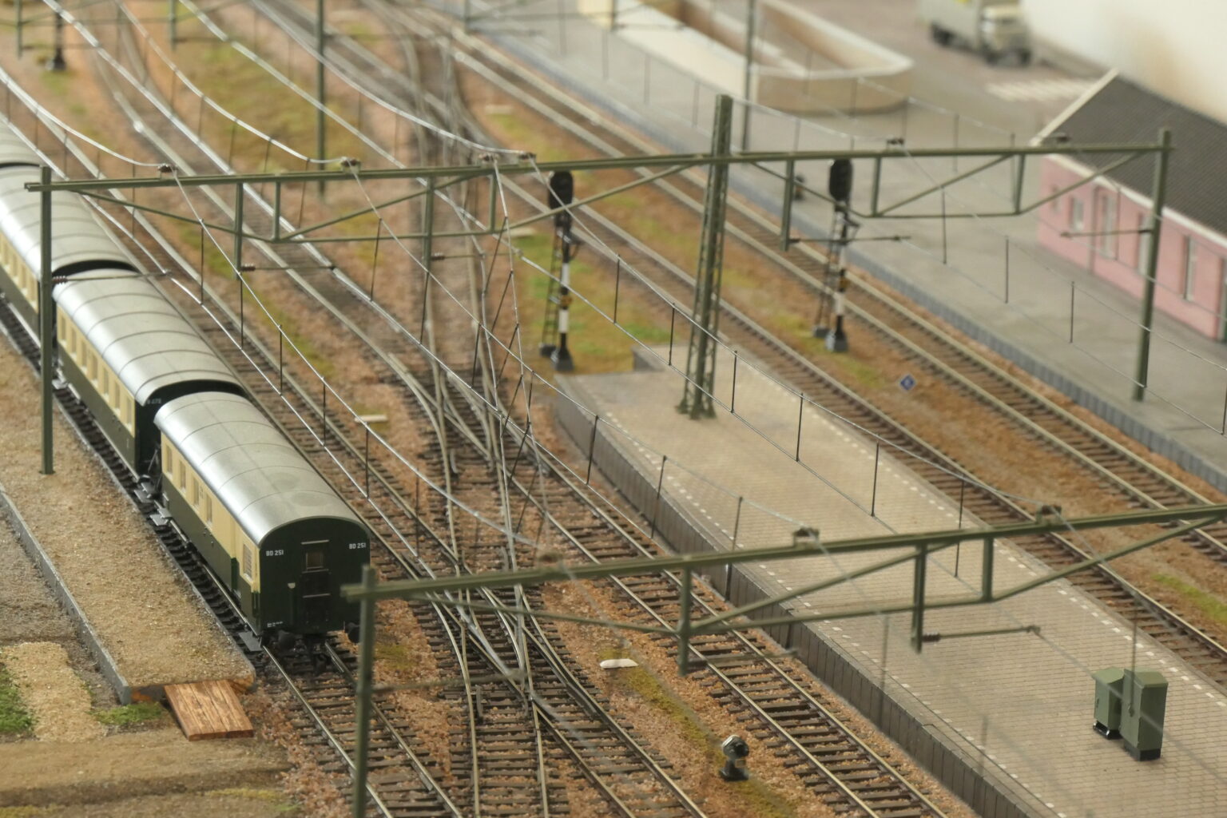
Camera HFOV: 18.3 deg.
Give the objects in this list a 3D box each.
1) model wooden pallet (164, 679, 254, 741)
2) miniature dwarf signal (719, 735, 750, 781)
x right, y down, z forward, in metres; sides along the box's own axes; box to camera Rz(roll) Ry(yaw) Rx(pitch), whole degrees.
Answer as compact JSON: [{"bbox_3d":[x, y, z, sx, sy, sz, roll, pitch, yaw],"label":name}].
[{"bbox_3d":[-0.108,0.081,1.023,0.018,0.002,0.028,-3,25,-20],"label":"model wooden pallet"},{"bbox_3d":[0.032,0.091,0.999,0.007,0.011,0.006,-3,16,-18],"label":"miniature dwarf signal"}]

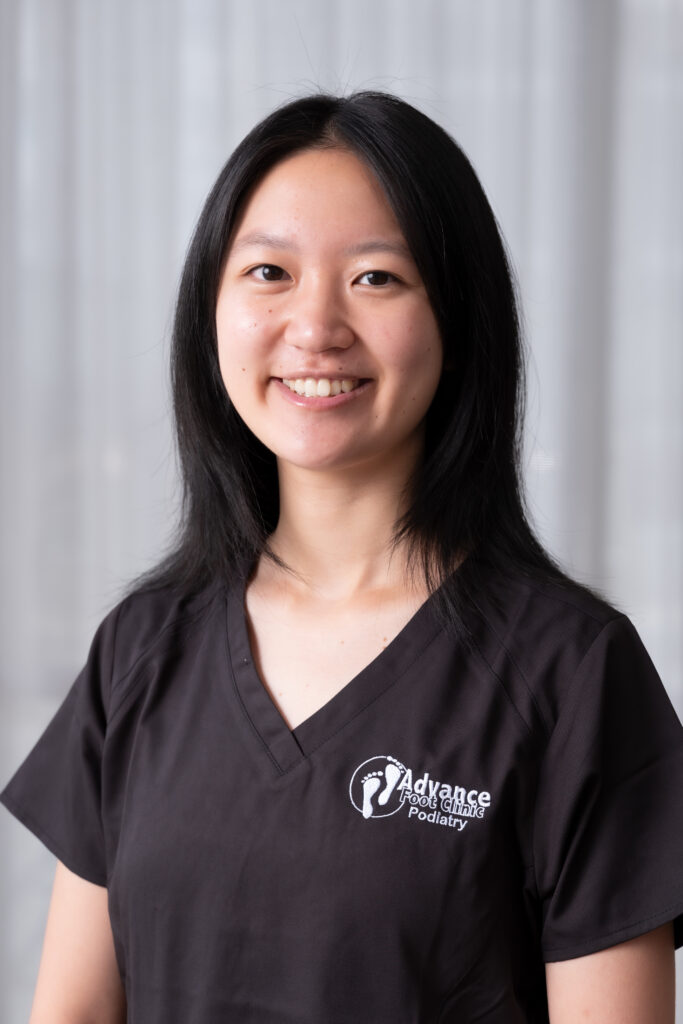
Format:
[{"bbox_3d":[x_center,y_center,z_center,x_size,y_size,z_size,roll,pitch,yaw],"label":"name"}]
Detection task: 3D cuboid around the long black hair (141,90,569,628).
[{"bbox_3d":[0.008,-0.091,1.530,0.250,0.320,0.220,2,0,12],"label":"long black hair"}]

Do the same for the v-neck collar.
[{"bbox_3d":[-0.004,0.097,1.510,0.137,0.122,0.090,0,0,19],"label":"v-neck collar"}]

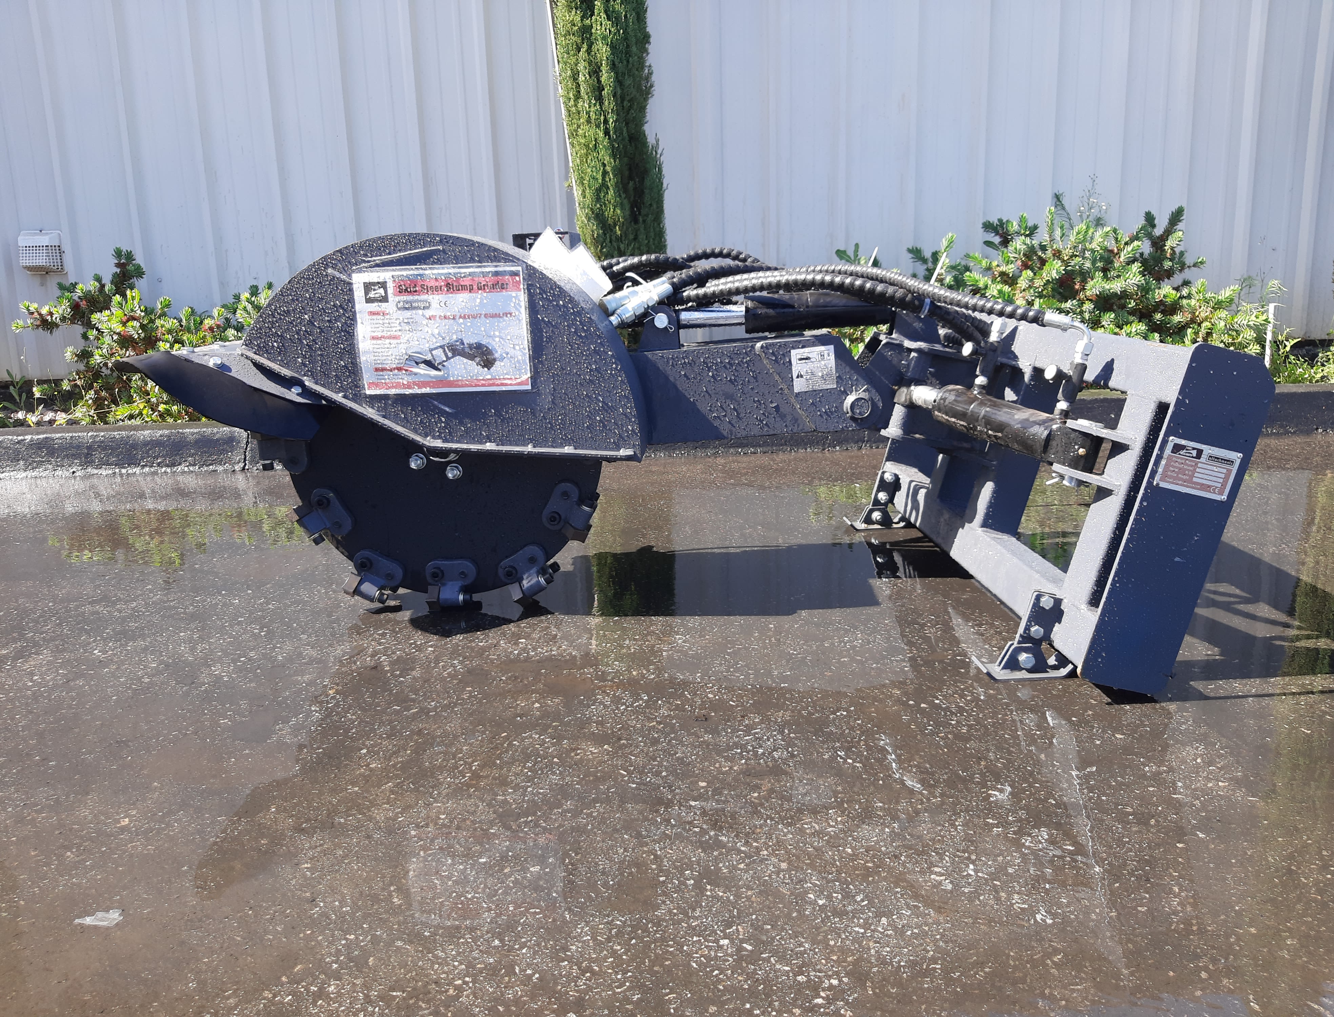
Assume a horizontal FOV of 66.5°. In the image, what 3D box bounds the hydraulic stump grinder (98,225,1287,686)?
[{"bbox_3d":[-0.074,-0.175,2.000,1.810,0.730,1.200,-2,12,0],"label":"hydraulic stump grinder"}]

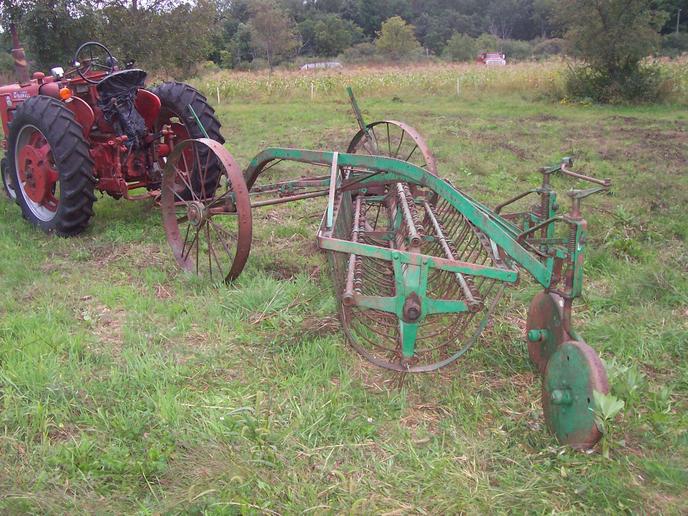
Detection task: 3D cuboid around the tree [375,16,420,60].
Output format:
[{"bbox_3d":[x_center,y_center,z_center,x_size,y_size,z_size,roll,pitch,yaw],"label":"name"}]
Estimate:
[{"bbox_3d":[6.184,-24.966,85.000,5.400,6.200,5.400,1,16,4],"label":"tree"}]

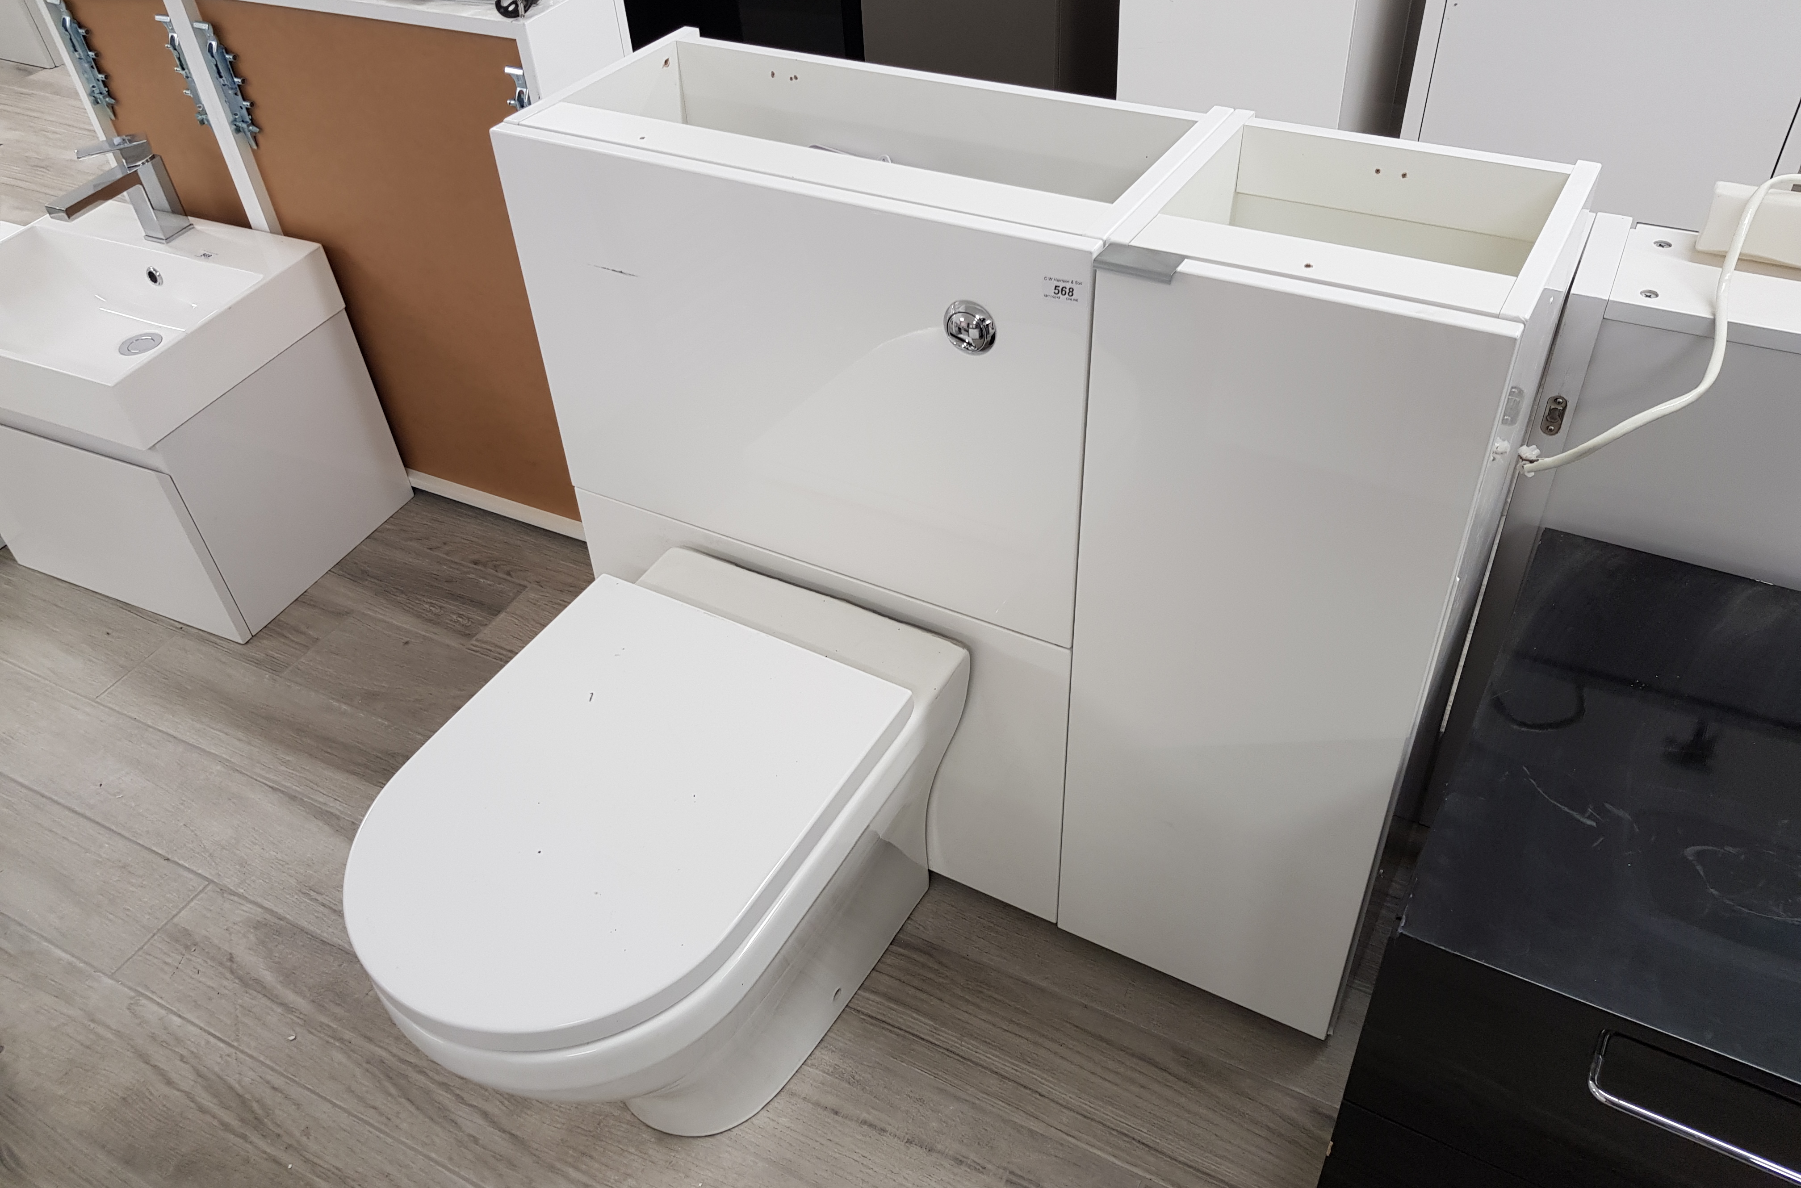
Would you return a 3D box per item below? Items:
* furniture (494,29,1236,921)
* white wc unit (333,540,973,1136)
[{"bbox_3d":[-0.024,-0.106,1.486,0.602,0.838,0.304,19,44,24],"label":"furniture"},{"bbox_3d":[-0.229,0.305,1.325,0.378,0.430,0.576,19,44,24],"label":"white wc unit"}]

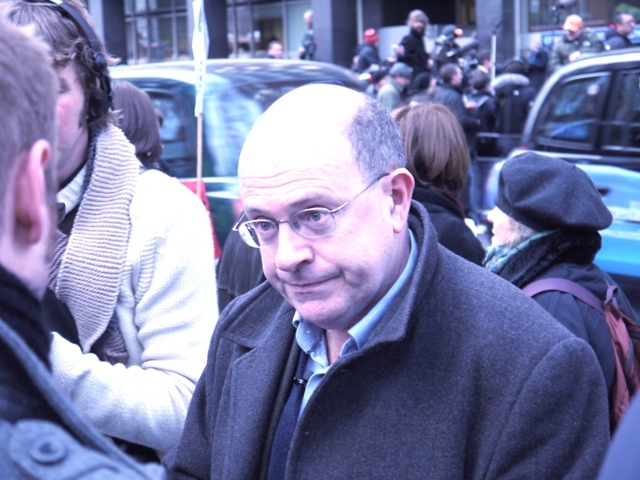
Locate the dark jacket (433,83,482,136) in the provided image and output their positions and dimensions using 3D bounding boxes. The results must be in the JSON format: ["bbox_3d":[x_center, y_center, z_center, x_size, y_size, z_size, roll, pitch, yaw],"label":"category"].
[{"bbox_3d":[1.383,-1.262,14.500,0.400,0.680,0.450,-5,8,-23],"label":"dark jacket"}]

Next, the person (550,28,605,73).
[{"bbox_3d":[2.689,-1.482,15.000,0.580,1.730,0.400,0,7,12],"label":"person"}]

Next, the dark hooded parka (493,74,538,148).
[{"bbox_3d":[2.023,-1.316,15.000,0.490,0.840,0.360,0,7,12],"label":"dark hooded parka"}]

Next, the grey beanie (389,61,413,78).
[{"bbox_3d":[0.798,-1.691,14.300,0.240,0.150,0.200,9,8,5],"label":"grey beanie"}]

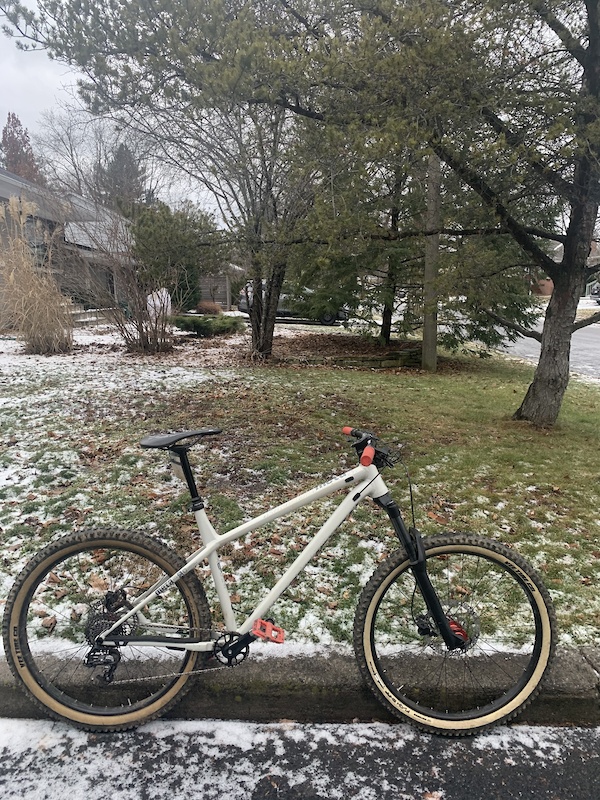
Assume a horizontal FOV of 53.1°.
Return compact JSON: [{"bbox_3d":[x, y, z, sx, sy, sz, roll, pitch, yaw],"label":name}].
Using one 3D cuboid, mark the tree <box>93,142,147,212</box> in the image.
[{"bbox_3d":[-15.600,-15.200,52.500,5.400,13.400,5.400,0,11,0],"label":"tree"}]

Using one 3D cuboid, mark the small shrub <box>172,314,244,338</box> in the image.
[{"bbox_3d":[-2.750,-2.270,18.000,2.150,0.650,1.800,0,11,0],"label":"small shrub"}]

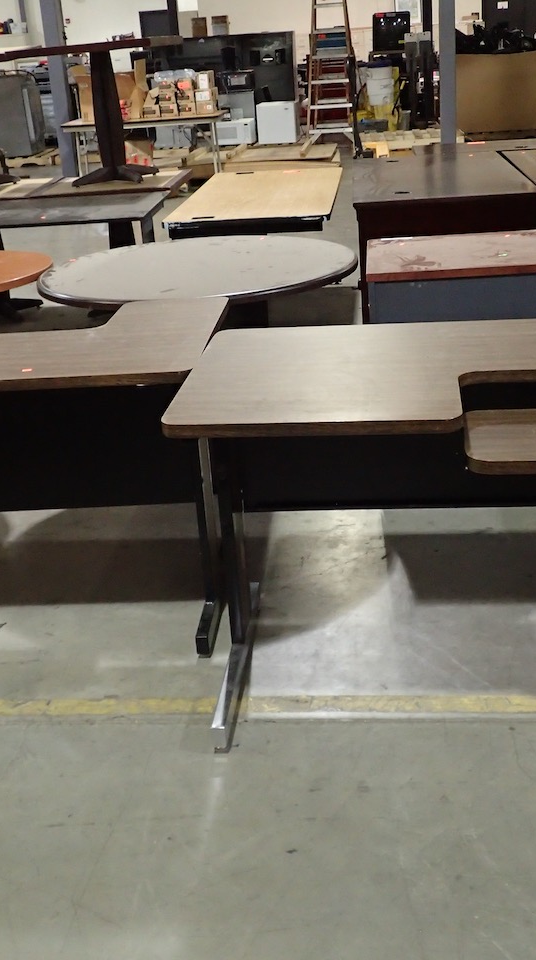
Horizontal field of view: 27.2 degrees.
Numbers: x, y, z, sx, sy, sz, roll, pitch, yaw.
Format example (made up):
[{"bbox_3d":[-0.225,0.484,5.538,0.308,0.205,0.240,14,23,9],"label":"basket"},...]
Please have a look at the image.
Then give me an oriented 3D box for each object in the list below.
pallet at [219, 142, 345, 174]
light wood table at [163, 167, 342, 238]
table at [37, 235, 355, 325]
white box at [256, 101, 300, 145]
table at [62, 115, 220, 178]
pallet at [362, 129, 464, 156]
[{"bbox_3d":[0.221,-3.694,12.707,1.250,0.170,1.450,0,23,9],"label":"pallet"},{"bbox_3d":[0.010,-1.003,5.313,0.677,0.745,1.573,-1,22,6],"label":"light wood table"},{"bbox_3d":[-0.220,-0.416,4.037,1.100,0.740,1.100,-3,22,4],"label":"table"},{"bbox_3d":[0.135,-4.409,13.652,0.455,0.475,0.460,-2,22,5],"label":"white box"},{"bbox_3d":[-1.172,-3.120,10.794,1.530,0.740,0.740,-1,22,8],"label":"table"},{"bbox_3d":[1.745,-4.107,13.442,1.200,0.140,1.070,-1,22,7],"label":"pallet"}]

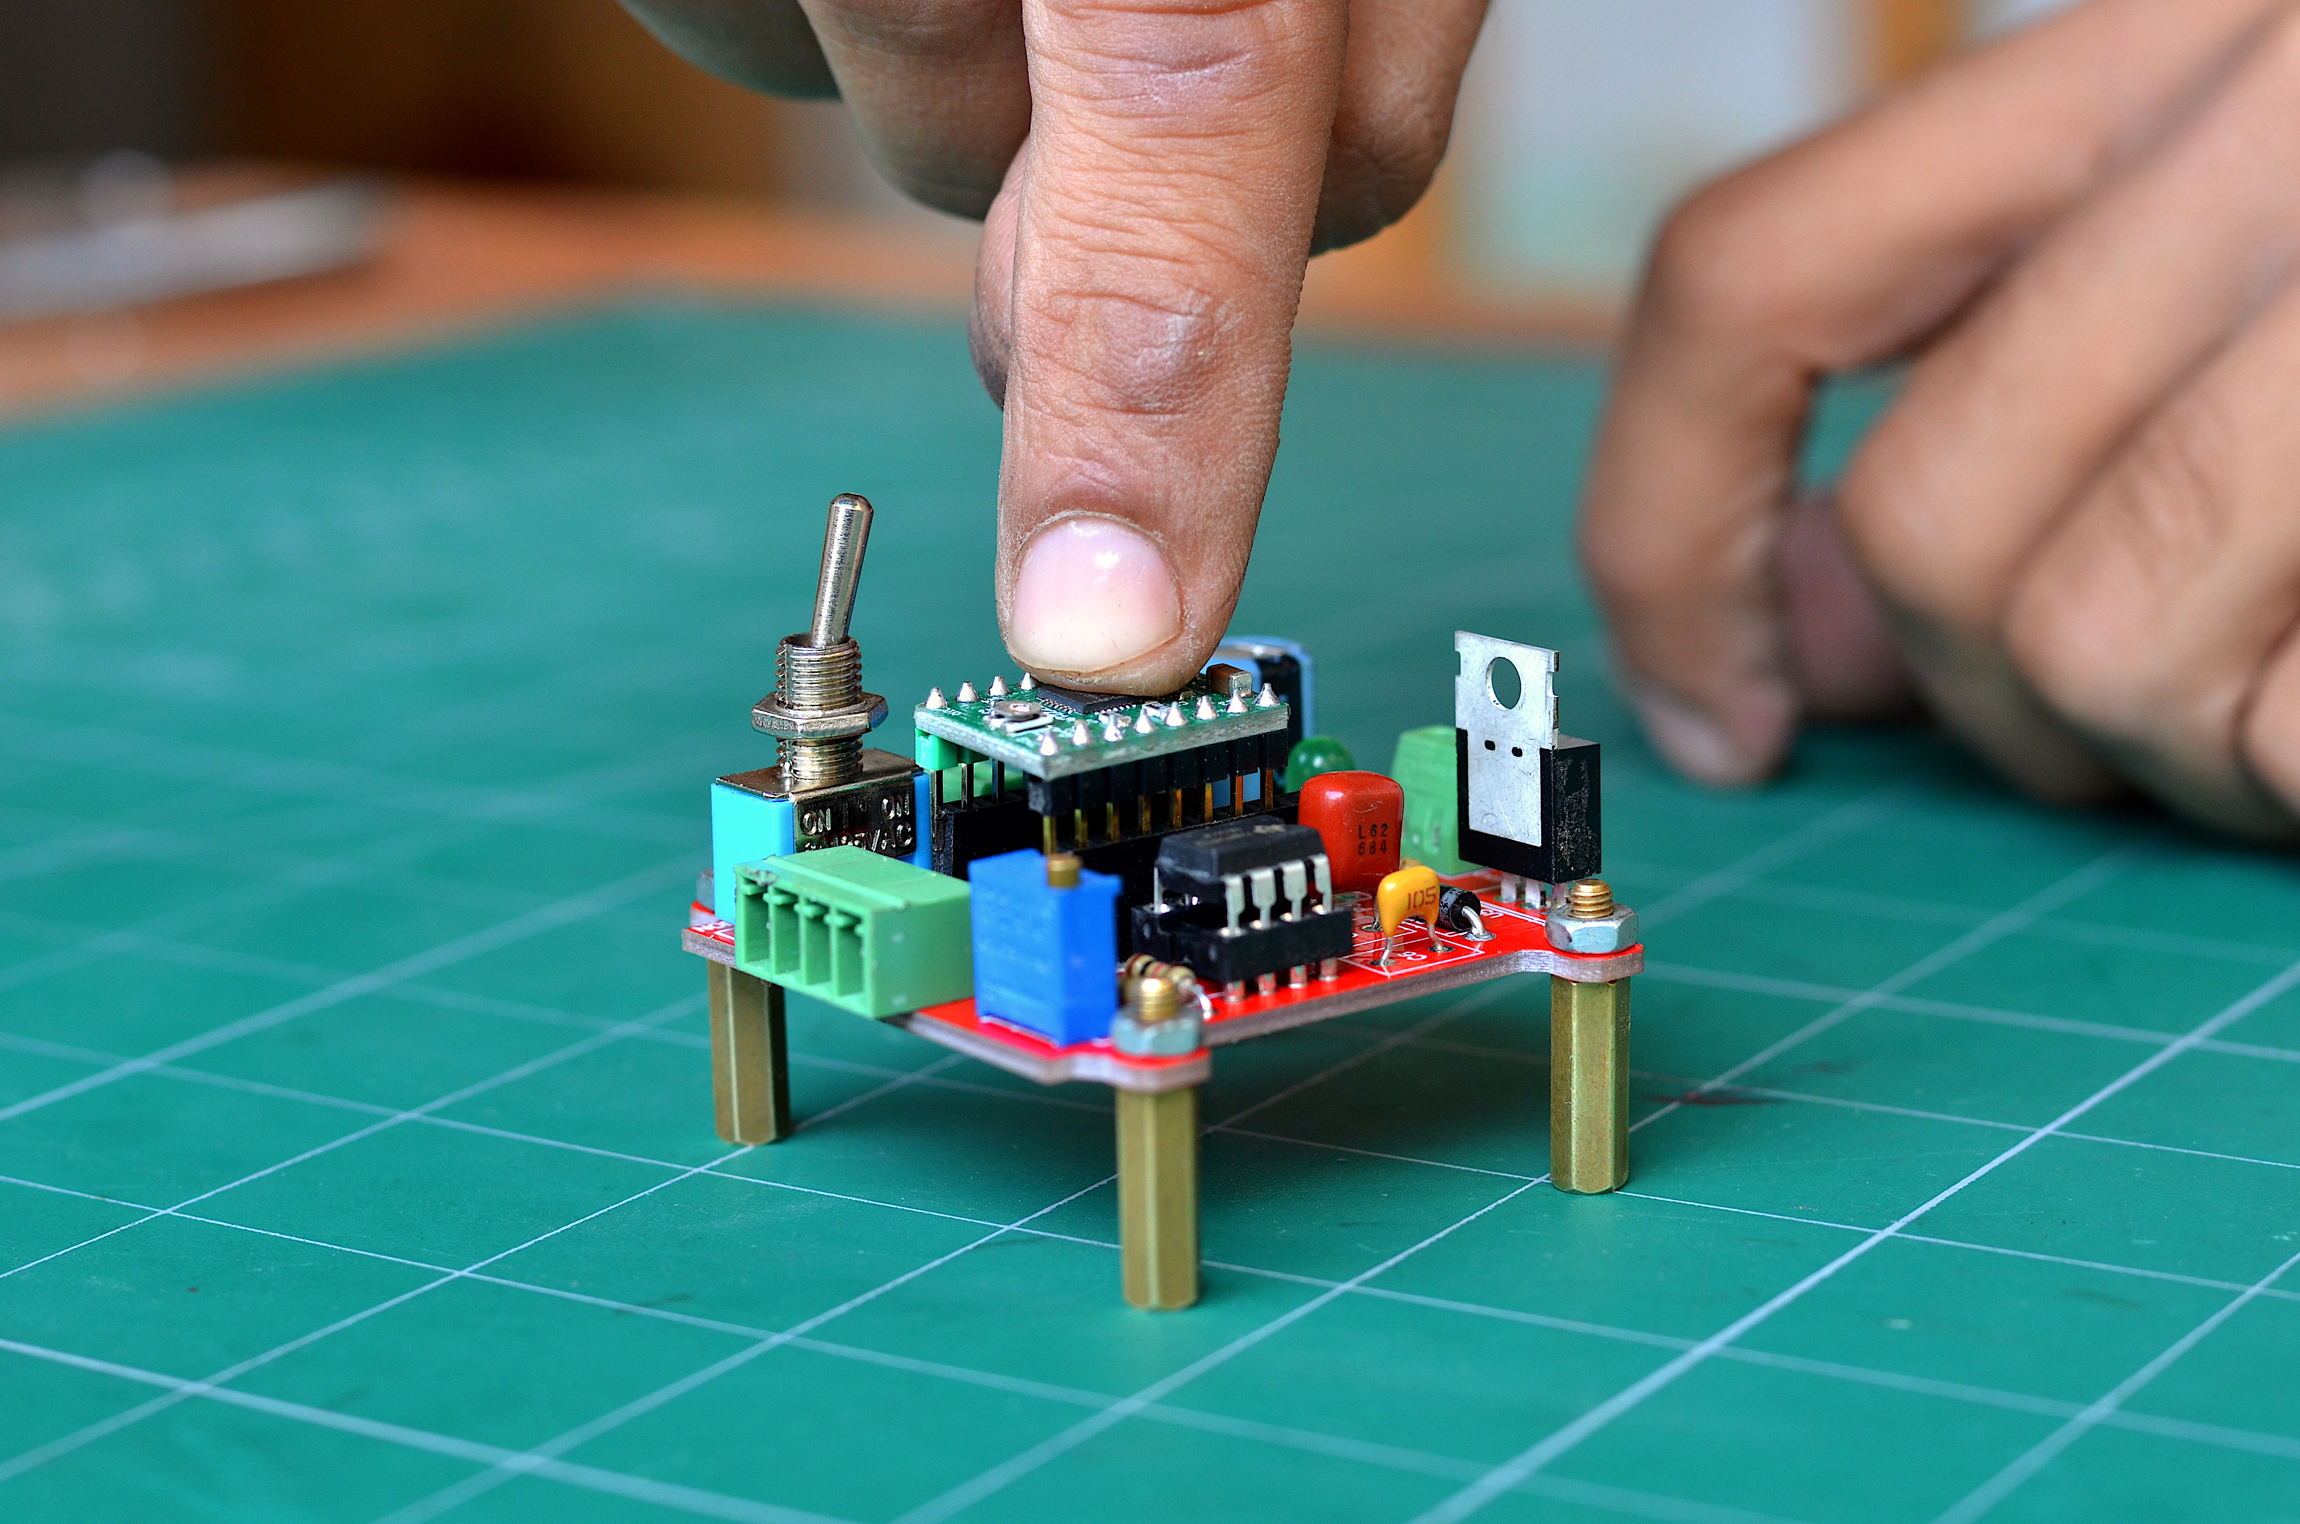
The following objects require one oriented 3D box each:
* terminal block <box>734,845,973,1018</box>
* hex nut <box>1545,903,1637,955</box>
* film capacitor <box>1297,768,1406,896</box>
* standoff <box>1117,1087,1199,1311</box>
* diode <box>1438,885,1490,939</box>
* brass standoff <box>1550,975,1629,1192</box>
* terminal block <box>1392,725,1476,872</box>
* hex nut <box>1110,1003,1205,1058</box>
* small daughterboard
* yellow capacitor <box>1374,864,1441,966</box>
[{"bbox_3d":[-0.019,0.011,0.309,0.009,0.007,0.017,-11,16,-36],"label":"terminal block"},{"bbox_3d":[0.029,0.011,0.314,0.006,0.002,0.005,-1,13,1],"label":"hex nut"},{"bbox_3d":[0.014,0.005,0.330,0.006,0.008,0.005,-11,16,-36],"label":"film capacitor"},{"bbox_3d":[0.001,0.026,0.295,0.005,0.015,0.005,-6,13,-20],"label":"standoff"},{"bbox_3d":[0.019,0.010,0.320,0.003,0.003,0.009,-11,16,-36],"label":"diode"},{"bbox_3d":[0.029,0.021,0.317,0.005,0.015,0.005,-1,13,-1],"label":"brass standoff"},{"bbox_3d":[0.022,0.003,0.337,0.007,0.009,0.007,-11,16,-36],"label":"terminal block"},{"bbox_3d":[0.000,0.016,0.293,0.006,0.002,0.005,-7,14,-23],"label":"hex nut"},{"bbox_3d":[-0.003,-0.003,0.315,0.020,0.003,0.015,-13,22,-35],"label":"small daughterboard"},{"bbox_3d":[0.017,0.010,0.312,0.006,0.006,0.003,-11,16,-36],"label":"yellow capacitor"}]

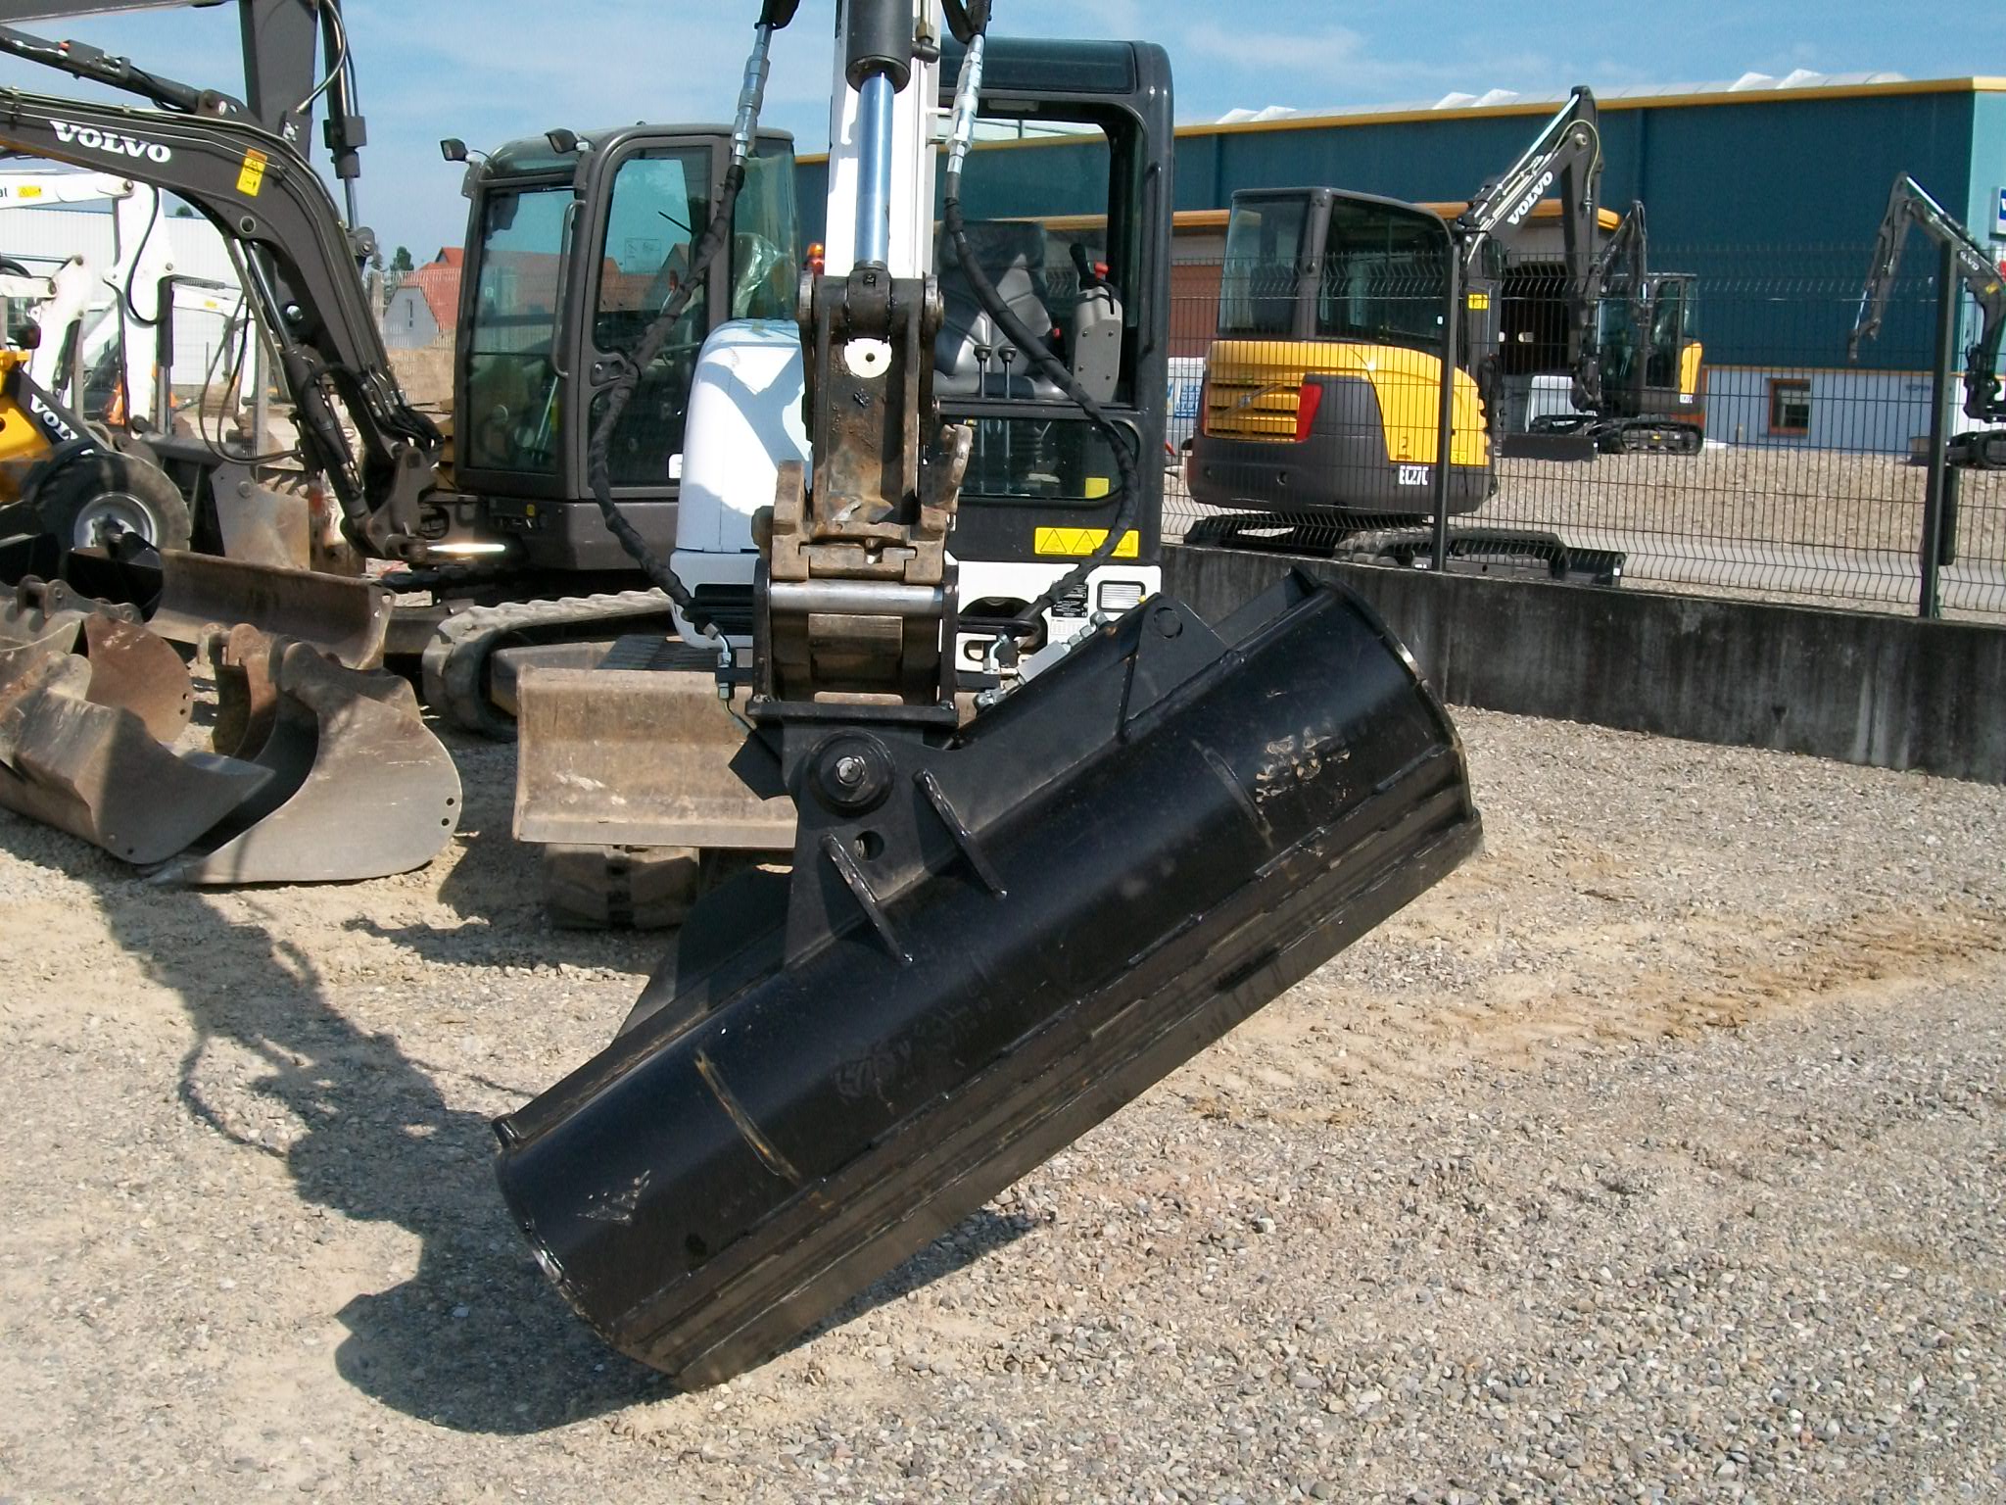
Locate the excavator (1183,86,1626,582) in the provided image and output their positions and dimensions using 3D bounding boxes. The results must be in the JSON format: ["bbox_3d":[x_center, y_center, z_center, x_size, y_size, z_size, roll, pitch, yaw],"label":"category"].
[{"bbox_3d":[2.716,-2.586,16.427,3.250,3.250,1.550,-7,12,-41],"label":"excavator"}]

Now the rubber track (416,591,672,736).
[{"bbox_3d":[-1.438,-0.438,11.593,2.400,0.570,0.410,-8,12,-43],"label":"rubber track"}]

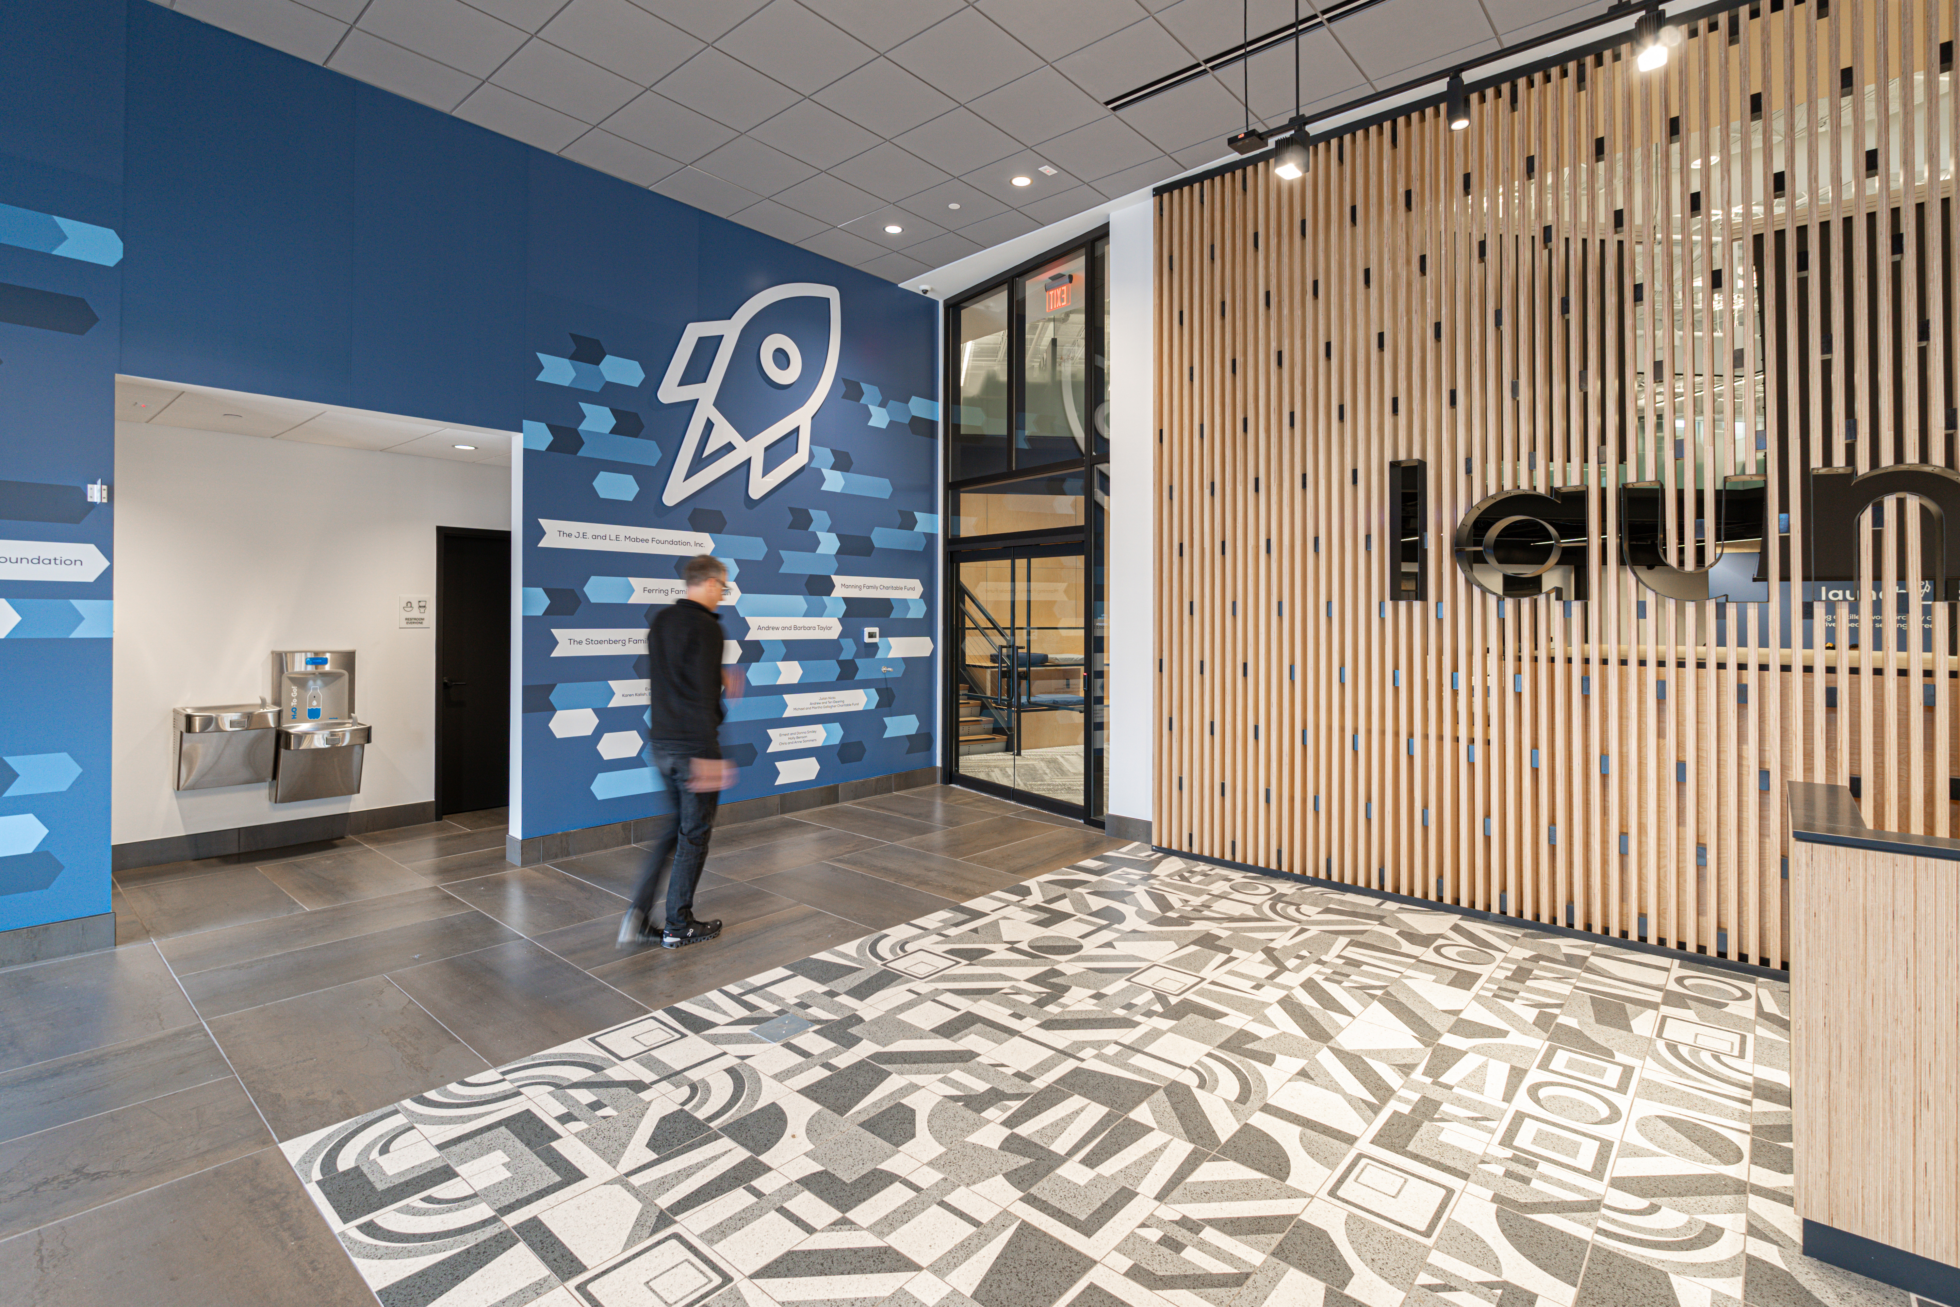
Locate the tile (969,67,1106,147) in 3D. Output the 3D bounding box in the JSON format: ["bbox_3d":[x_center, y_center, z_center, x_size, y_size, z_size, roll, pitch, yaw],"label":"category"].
[{"bbox_3d":[0.334,-3.089,4.939,0.605,0.020,0.605,4,5,41],"label":"tile"}]

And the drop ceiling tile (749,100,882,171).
[{"bbox_3d":[-0.985,-3.123,5.264,0.603,0.020,0.603,4,5,41],"label":"drop ceiling tile"}]

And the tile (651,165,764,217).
[{"bbox_3d":[-1.868,-3.194,6.043,0.513,0.020,0.610,4,5,41],"label":"tile"}]

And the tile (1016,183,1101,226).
[{"bbox_3d":[0.598,-3.171,6.161,0.610,0.020,0.372,4,5,41],"label":"tile"}]

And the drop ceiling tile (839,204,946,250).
[{"bbox_3d":[-0.645,-3.222,6.596,0.605,0.020,0.605,4,5,41],"label":"drop ceiling tile"}]

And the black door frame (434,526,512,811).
[{"bbox_3d":[-3.679,0.127,6.768,0.130,2.149,1.000,3,4,41],"label":"black door frame"}]

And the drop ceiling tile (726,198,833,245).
[{"bbox_3d":[-1.467,-3.221,6.501,0.513,0.020,0.610,4,5,41],"label":"drop ceiling tile"}]

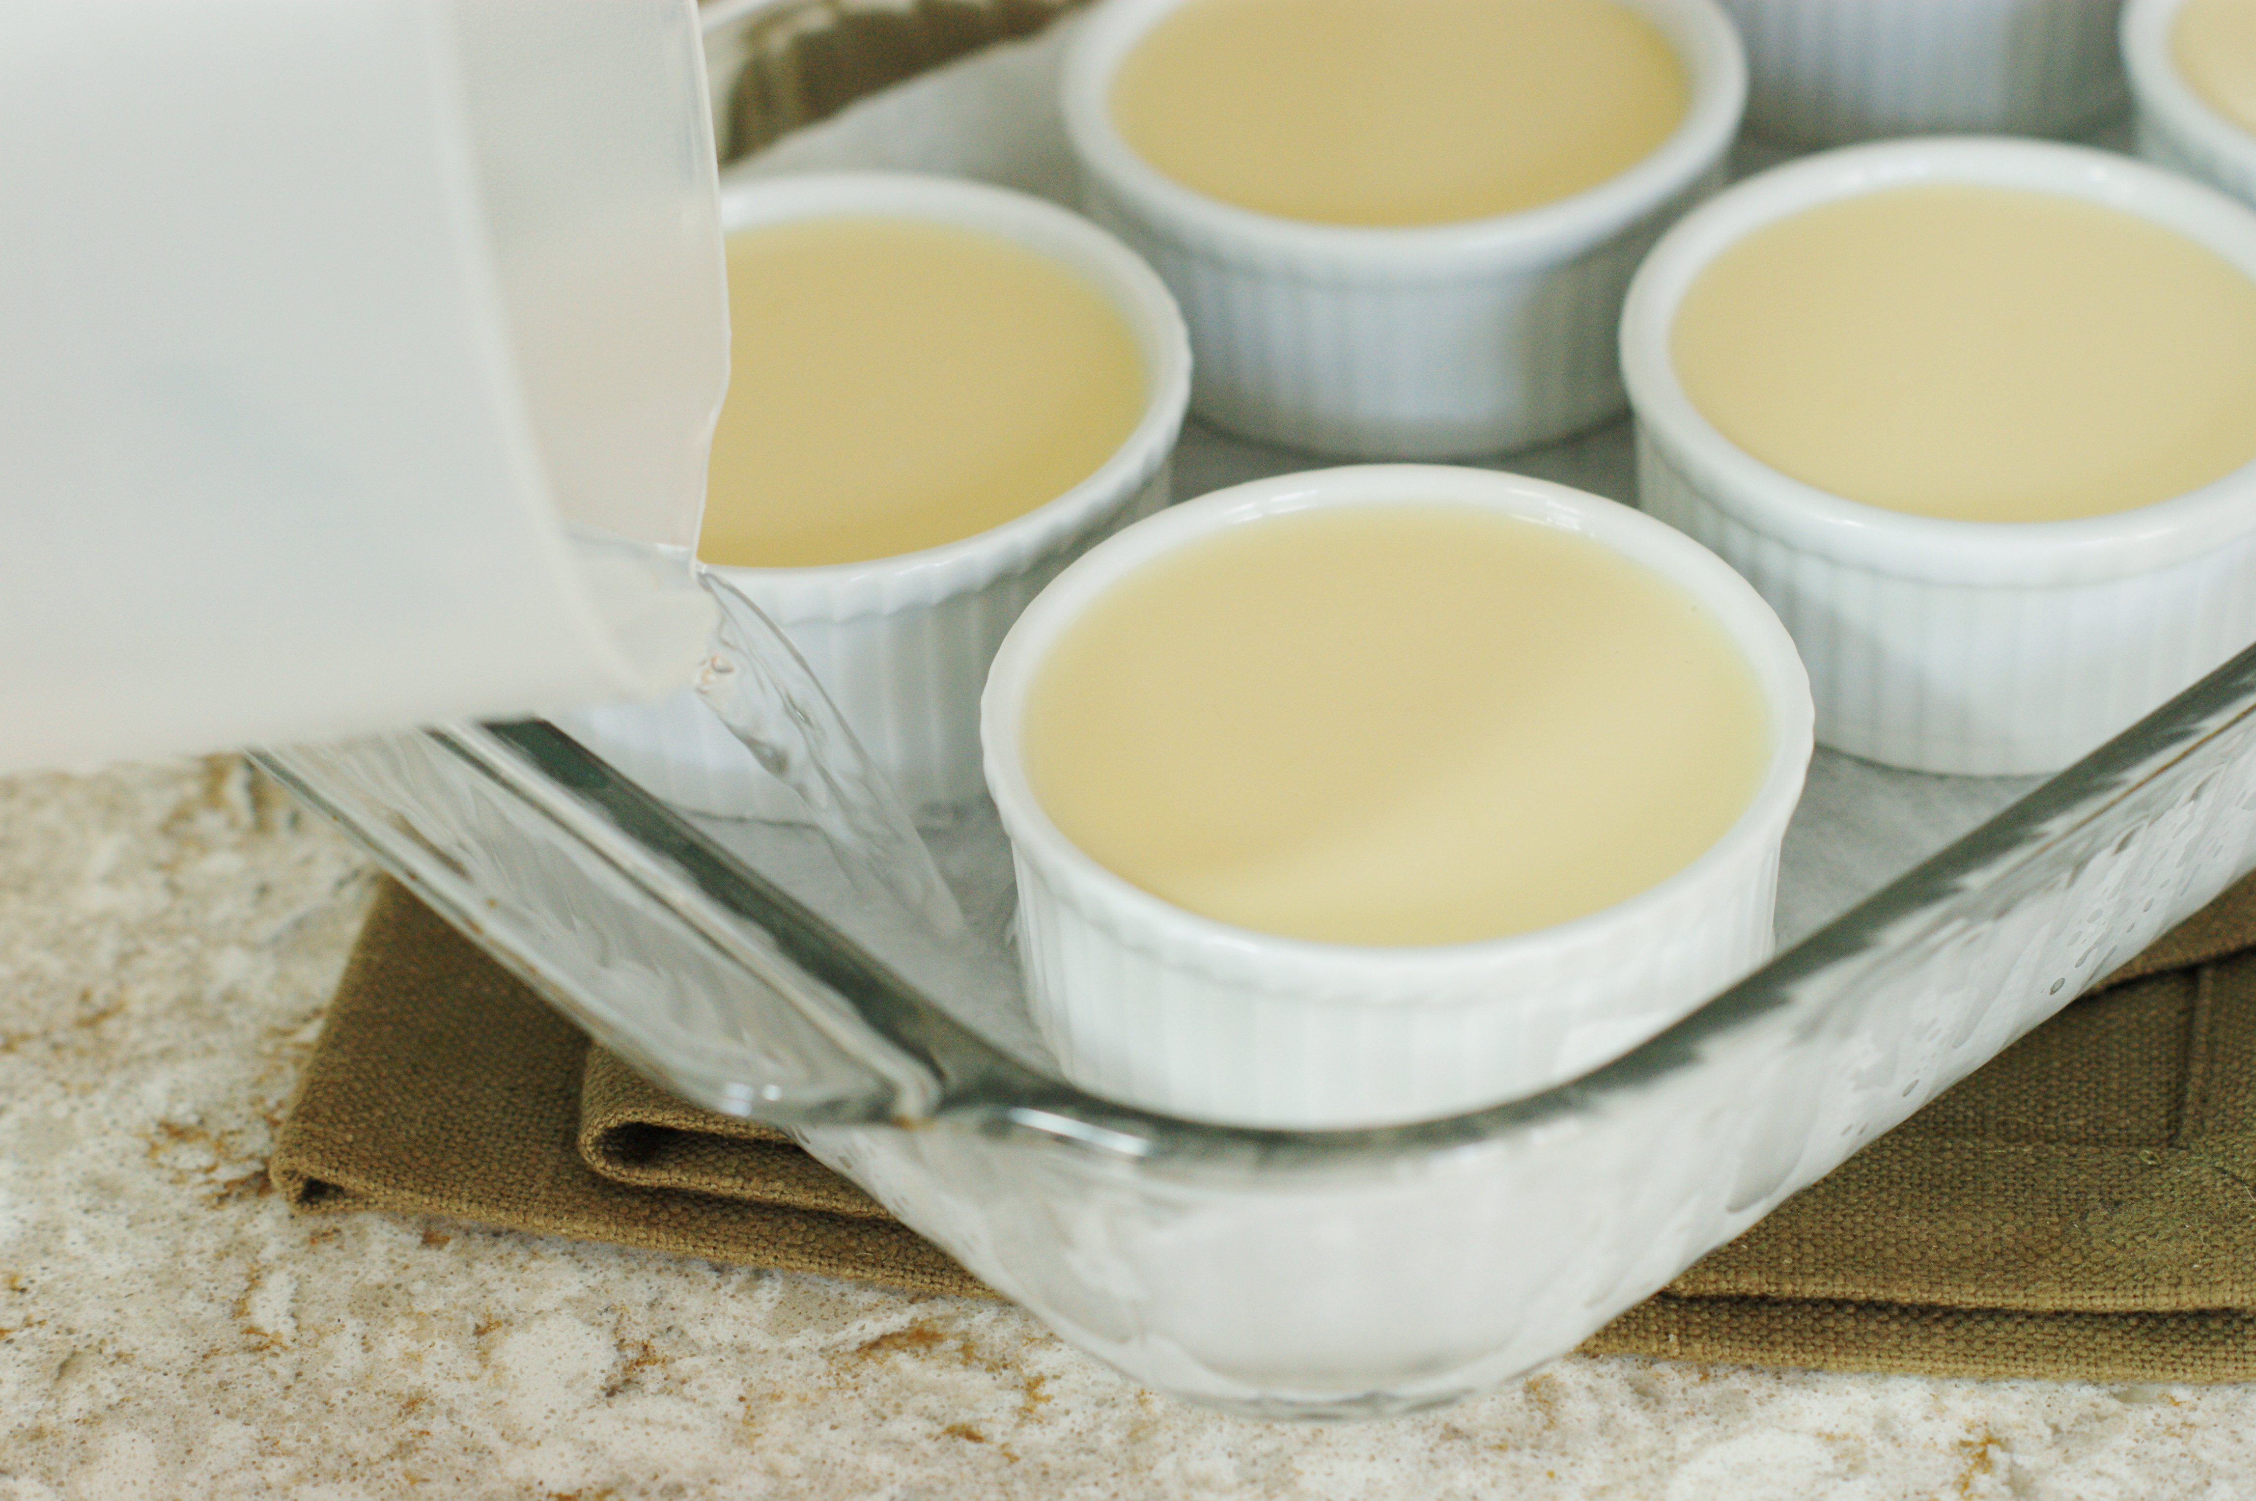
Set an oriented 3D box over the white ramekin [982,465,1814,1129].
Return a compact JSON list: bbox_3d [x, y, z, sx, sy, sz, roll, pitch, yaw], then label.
[{"bbox_3d":[0.030,0.007,0.521,0.090,0.036,0.090,-2,38,0],"label":"white ramekin"}]

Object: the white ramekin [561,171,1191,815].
[{"bbox_3d":[-0.037,-0.033,0.576,0.090,0.036,0.090,-2,38,0],"label":"white ramekin"}]

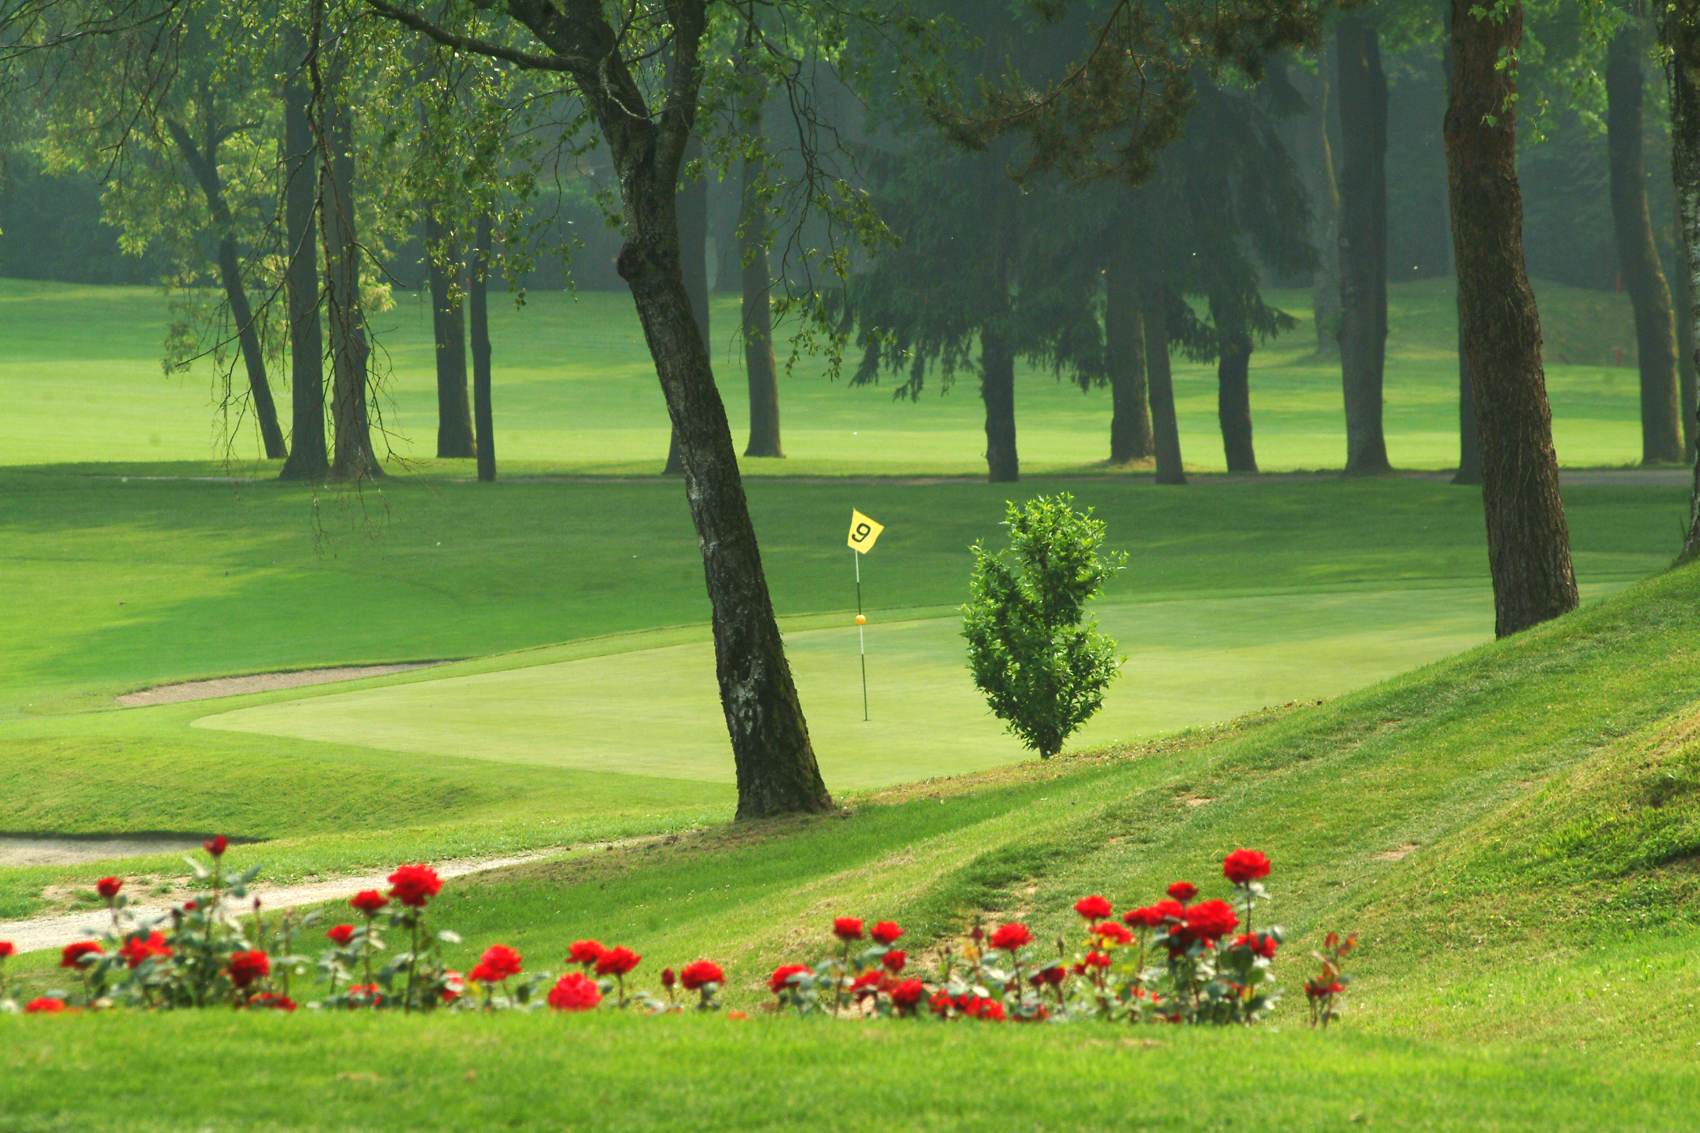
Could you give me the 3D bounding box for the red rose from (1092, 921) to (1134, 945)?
[{"bbox_3d":[0.576,0.802,31.000,0.090,0.053,0.086,0,1,0],"label":"red rose"}]

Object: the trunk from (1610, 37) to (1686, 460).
[{"bbox_3d":[13.771,-5.561,245.000,1.300,7.600,0.900,0,2,0],"label":"trunk"}]

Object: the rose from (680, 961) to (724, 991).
[{"bbox_3d":[-0.294,0.808,28.000,0.087,0.060,0.087,0,2,0],"label":"rose"}]

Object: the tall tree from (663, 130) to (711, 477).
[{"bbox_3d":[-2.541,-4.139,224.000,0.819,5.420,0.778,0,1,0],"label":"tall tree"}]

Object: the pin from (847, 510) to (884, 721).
[{"bbox_3d":[0.161,0.486,143.000,0.380,2.150,0.200,0,2,0],"label":"pin"}]

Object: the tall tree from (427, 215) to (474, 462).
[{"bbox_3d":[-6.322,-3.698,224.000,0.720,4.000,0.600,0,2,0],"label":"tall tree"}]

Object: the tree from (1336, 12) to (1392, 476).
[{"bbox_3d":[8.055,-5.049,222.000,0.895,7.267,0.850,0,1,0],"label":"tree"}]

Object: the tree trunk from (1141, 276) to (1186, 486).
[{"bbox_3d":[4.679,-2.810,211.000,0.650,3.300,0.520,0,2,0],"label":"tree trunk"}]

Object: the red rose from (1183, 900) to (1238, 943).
[{"bbox_3d":[0.703,0.690,27.600,0.109,0.085,0.109,0,2,0],"label":"red rose"}]

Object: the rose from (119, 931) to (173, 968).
[{"bbox_3d":[-1.542,0.839,31.000,0.116,0.086,0.110,0,1,0],"label":"rose"}]

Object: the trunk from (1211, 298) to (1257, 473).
[{"bbox_3d":[6.069,-2.857,224.000,0.735,2.773,0.698,0,1,0],"label":"trunk"}]

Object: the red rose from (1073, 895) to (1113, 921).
[{"bbox_3d":[0.532,0.747,31.000,0.084,0.059,0.080,0,1,0],"label":"red rose"}]

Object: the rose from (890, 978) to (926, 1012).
[{"bbox_3d":[0.128,0.938,31.000,0.079,0.074,0.075,0,1,0],"label":"rose"}]

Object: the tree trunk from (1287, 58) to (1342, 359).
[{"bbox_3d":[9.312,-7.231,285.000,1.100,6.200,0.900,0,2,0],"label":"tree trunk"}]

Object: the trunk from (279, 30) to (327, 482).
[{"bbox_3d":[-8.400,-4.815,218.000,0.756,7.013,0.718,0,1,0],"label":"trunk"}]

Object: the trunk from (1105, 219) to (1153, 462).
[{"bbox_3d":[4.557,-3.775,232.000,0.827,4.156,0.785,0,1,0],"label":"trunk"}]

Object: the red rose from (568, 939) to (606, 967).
[{"bbox_3d":[-0.576,0.848,31.000,0.084,0.062,0.080,0,1,0],"label":"red rose"}]

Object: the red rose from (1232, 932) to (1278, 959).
[{"bbox_3d":[0.772,0.722,27.000,0.086,0.058,0.080,0,2,0],"label":"red rose"}]

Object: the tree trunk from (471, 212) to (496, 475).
[{"bbox_3d":[-5.496,-3.281,212.000,0.360,4.100,0.340,0,2,0],"label":"tree trunk"}]

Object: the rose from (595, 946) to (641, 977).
[{"bbox_3d":[-0.458,0.781,28.000,0.089,0.060,0.089,0,2,0],"label":"rose"}]

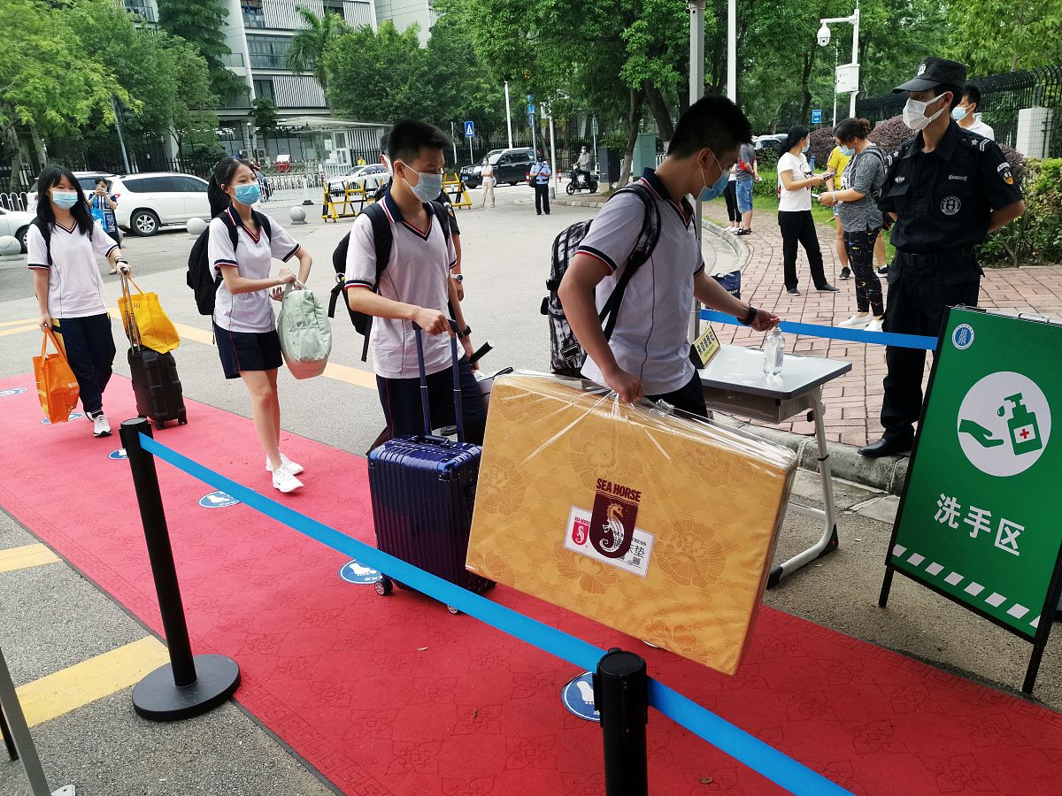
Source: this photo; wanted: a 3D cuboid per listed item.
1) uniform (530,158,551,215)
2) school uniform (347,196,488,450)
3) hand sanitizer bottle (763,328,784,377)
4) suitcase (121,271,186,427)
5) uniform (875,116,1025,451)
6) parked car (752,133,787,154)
[{"bbox_3d":[0.241,-6.043,23.756,0.600,1.540,0.360,-3,16,1],"label":"uniform"},{"bbox_3d":[-0.428,-0.278,3.229,0.350,1.030,0.490,12,22,42],"label":"school uniform"},{"bbox_3d":[0.919,-0.190,3.131,0.070,0.210,0.077,4,18,23],"label":"hand sanitizer bottle"},{"bbox_3d":[-2.558,-0.348,5.552,0.215,1.063,0.350,-18,22,-40],"label":"suitcase"},{"bbox_3d":[1.784,-0.486,3.672,0.360,1.440,0.580,-9,17,-19],"label":"uniform"},{"bbox_3d":[12.112,-12.199,41.000,4.500,1.550,1.800,-15,20,-33],"label":"parked car"}]

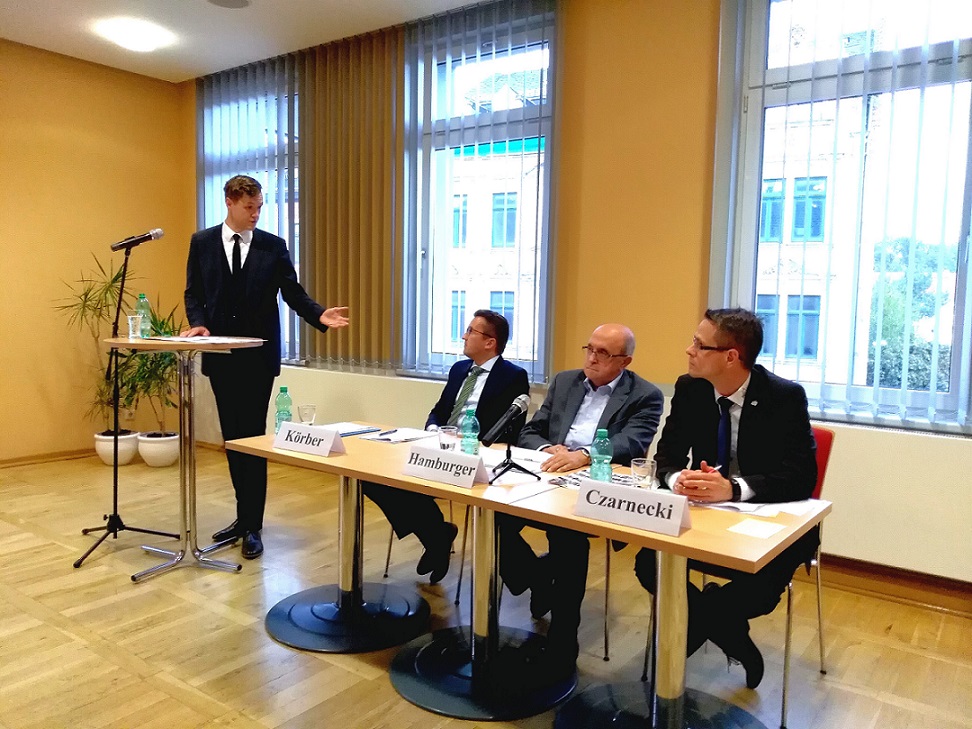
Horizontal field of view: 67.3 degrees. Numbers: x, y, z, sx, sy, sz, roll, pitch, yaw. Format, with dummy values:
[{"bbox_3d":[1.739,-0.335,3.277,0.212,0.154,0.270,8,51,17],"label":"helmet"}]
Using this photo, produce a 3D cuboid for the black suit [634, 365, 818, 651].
[{"bbox_3d":[0.795,0.513,2.432,0.570,1.020,0.660,5,6,43],"label":"black suit"}]

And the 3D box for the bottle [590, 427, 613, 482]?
[{"bbox_3d":[0.359,0.303,2.240,0.069,0.209,0.069,1,5,0],"label":"bottle"}]

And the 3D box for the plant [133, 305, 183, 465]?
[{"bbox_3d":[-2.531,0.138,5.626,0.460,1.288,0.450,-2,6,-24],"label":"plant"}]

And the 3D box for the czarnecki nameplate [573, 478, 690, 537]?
[{"bbox_3d":[0.390,0.372,1.928,0.297,0.090,0.100,5,6,38],"label":"czarnecki nameplate"}]

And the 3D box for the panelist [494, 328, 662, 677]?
[{"bbox_3d":[0.344,0.455,2.800,0.580,1.240,0.790,5,6,38],"label":"panelist"}]

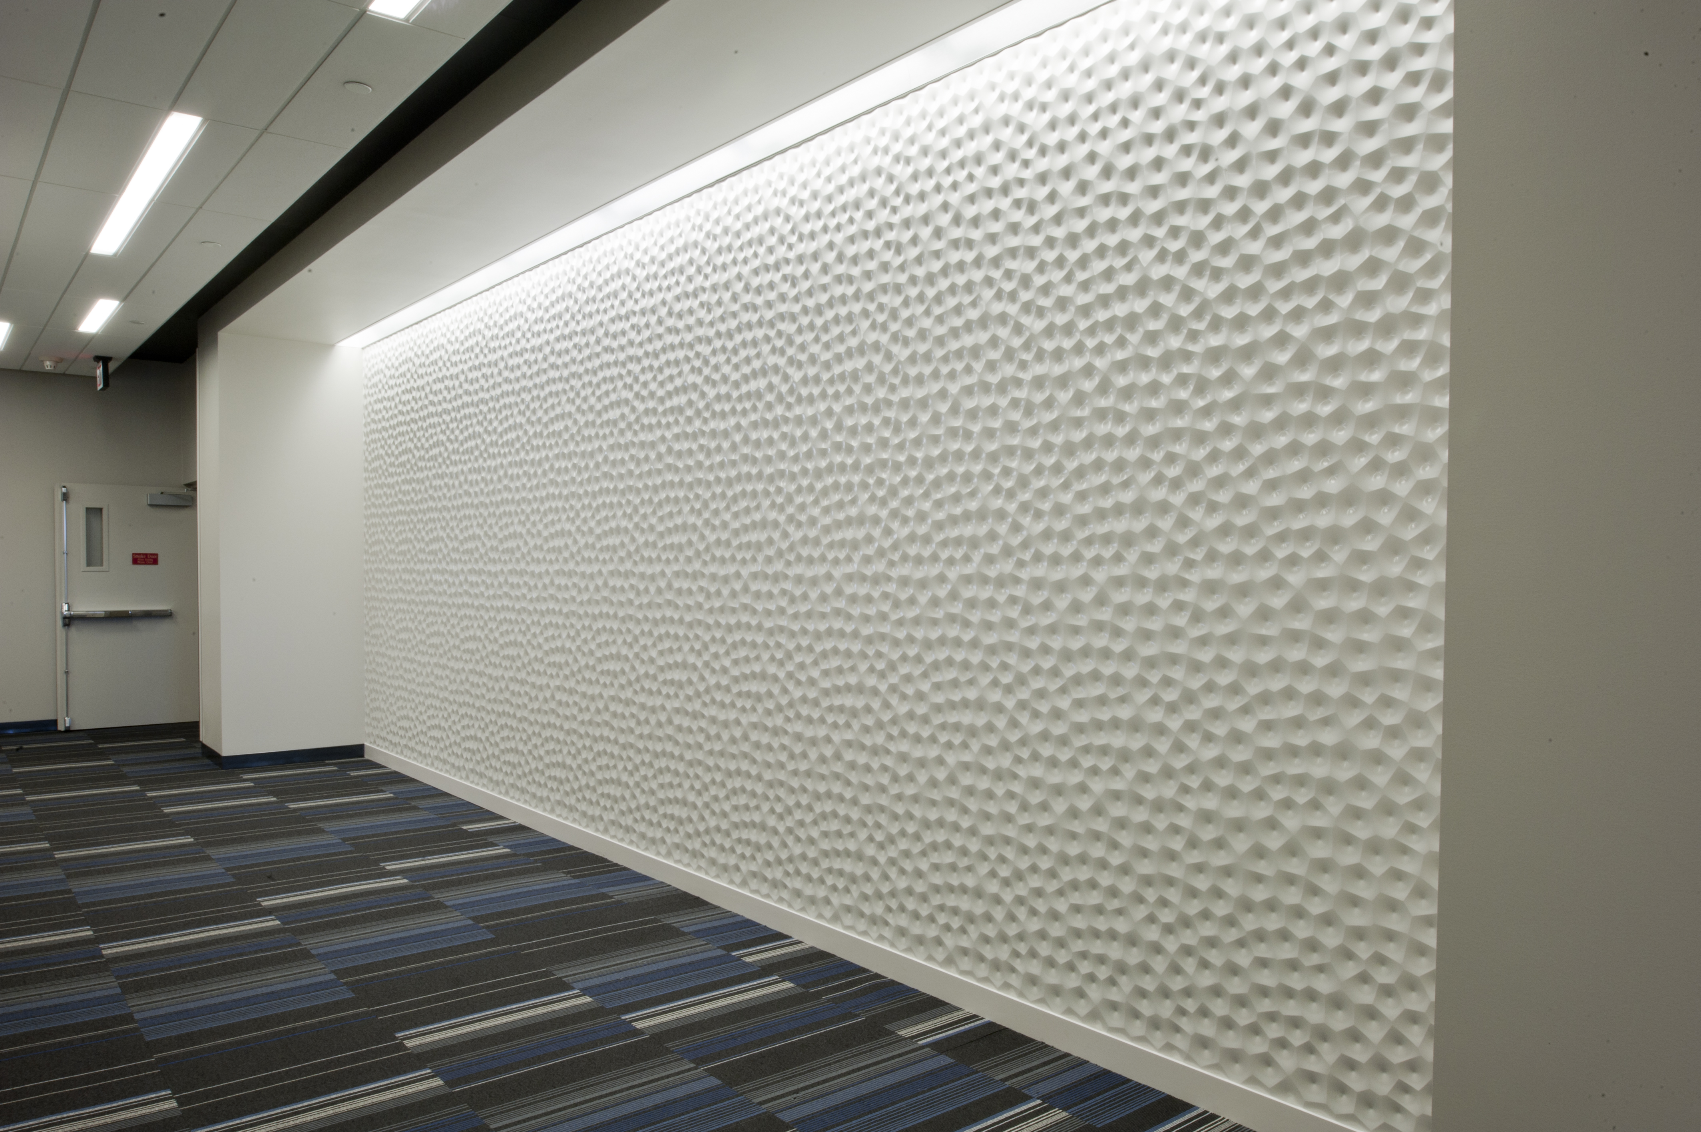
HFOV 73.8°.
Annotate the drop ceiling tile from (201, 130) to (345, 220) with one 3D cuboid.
[{"bbox_3d":[-2.497,-1.662,4.870,0.295,0.020,1.230,0,0,-40],"label":"drop ceiling tile"}]

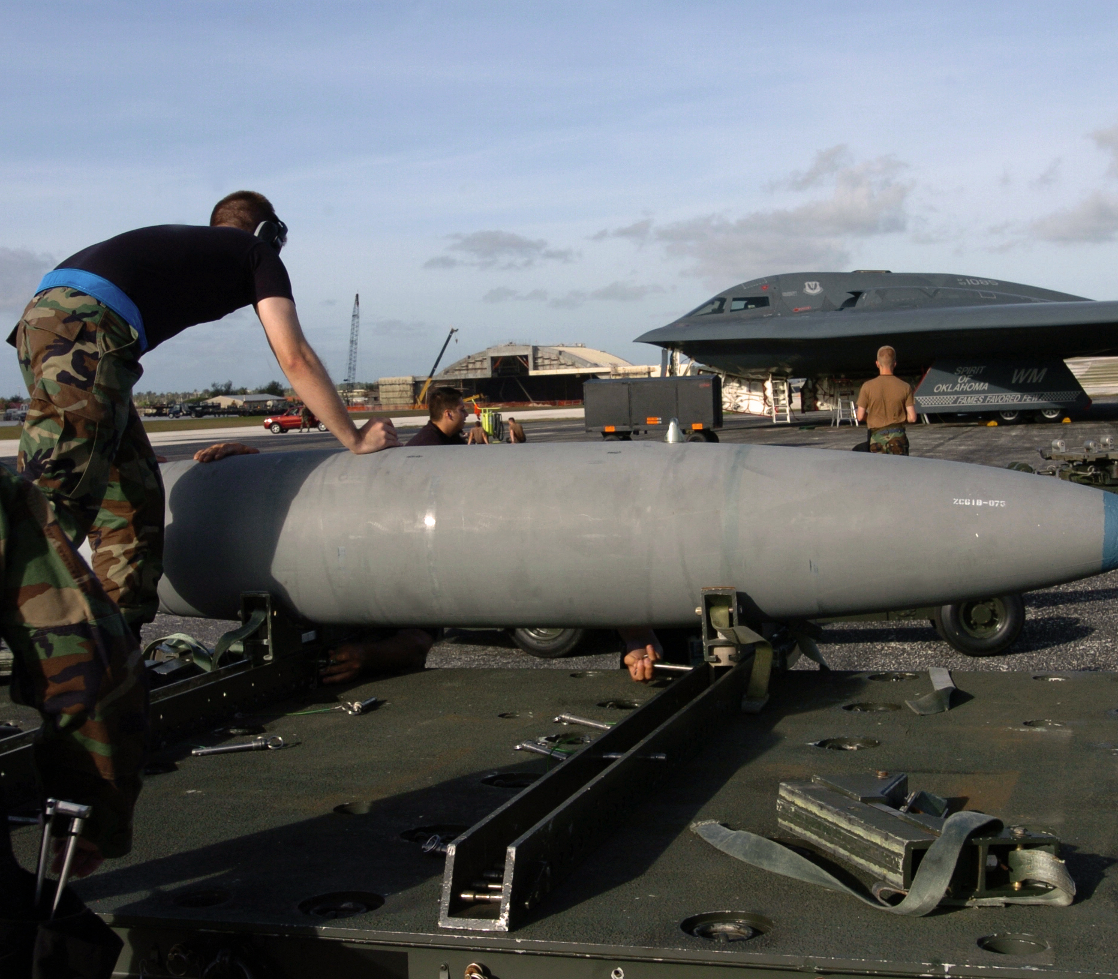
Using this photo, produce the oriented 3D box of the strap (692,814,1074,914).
[{"bbox_3d":[0.419,0.513,2.408,0.197,0.115,0.704,-6,4,-39],"label":"strap"}]

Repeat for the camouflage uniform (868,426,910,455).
[{"bbox_3d":[2.868,-0.055,13.800,0.420,1.000,0.300,-2,3,9],"label":"camouflage uniform"}]

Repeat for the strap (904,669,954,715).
[{"bbox_3d":[0.838,0.448,3.609,0.110,0.066,0.240,-2,3,18],"label":"strap"}]

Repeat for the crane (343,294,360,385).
[{"bbox_3d":[-57.401,-38.613,440.000,8.000,31.000,5.000,-3,3,-6],"label":"crane"}]

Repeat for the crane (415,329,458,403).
[{"bbox_3d":[-33.550,-33.528,440.000,12.000,22.000,4.000,-3,3,-6],"label":"crane"}]

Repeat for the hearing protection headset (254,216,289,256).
[{"bbox_3d":[-0.728,-0.632,3.780,0.200,0.200,0.100,-1,-33,34],"label":"hearing protection headset"}]

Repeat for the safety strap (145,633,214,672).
[{"bbox_3d":[-0.966,0.419,4.070,0.180,0.120,0.100,-2,3,18],"label":"safety strap"}]

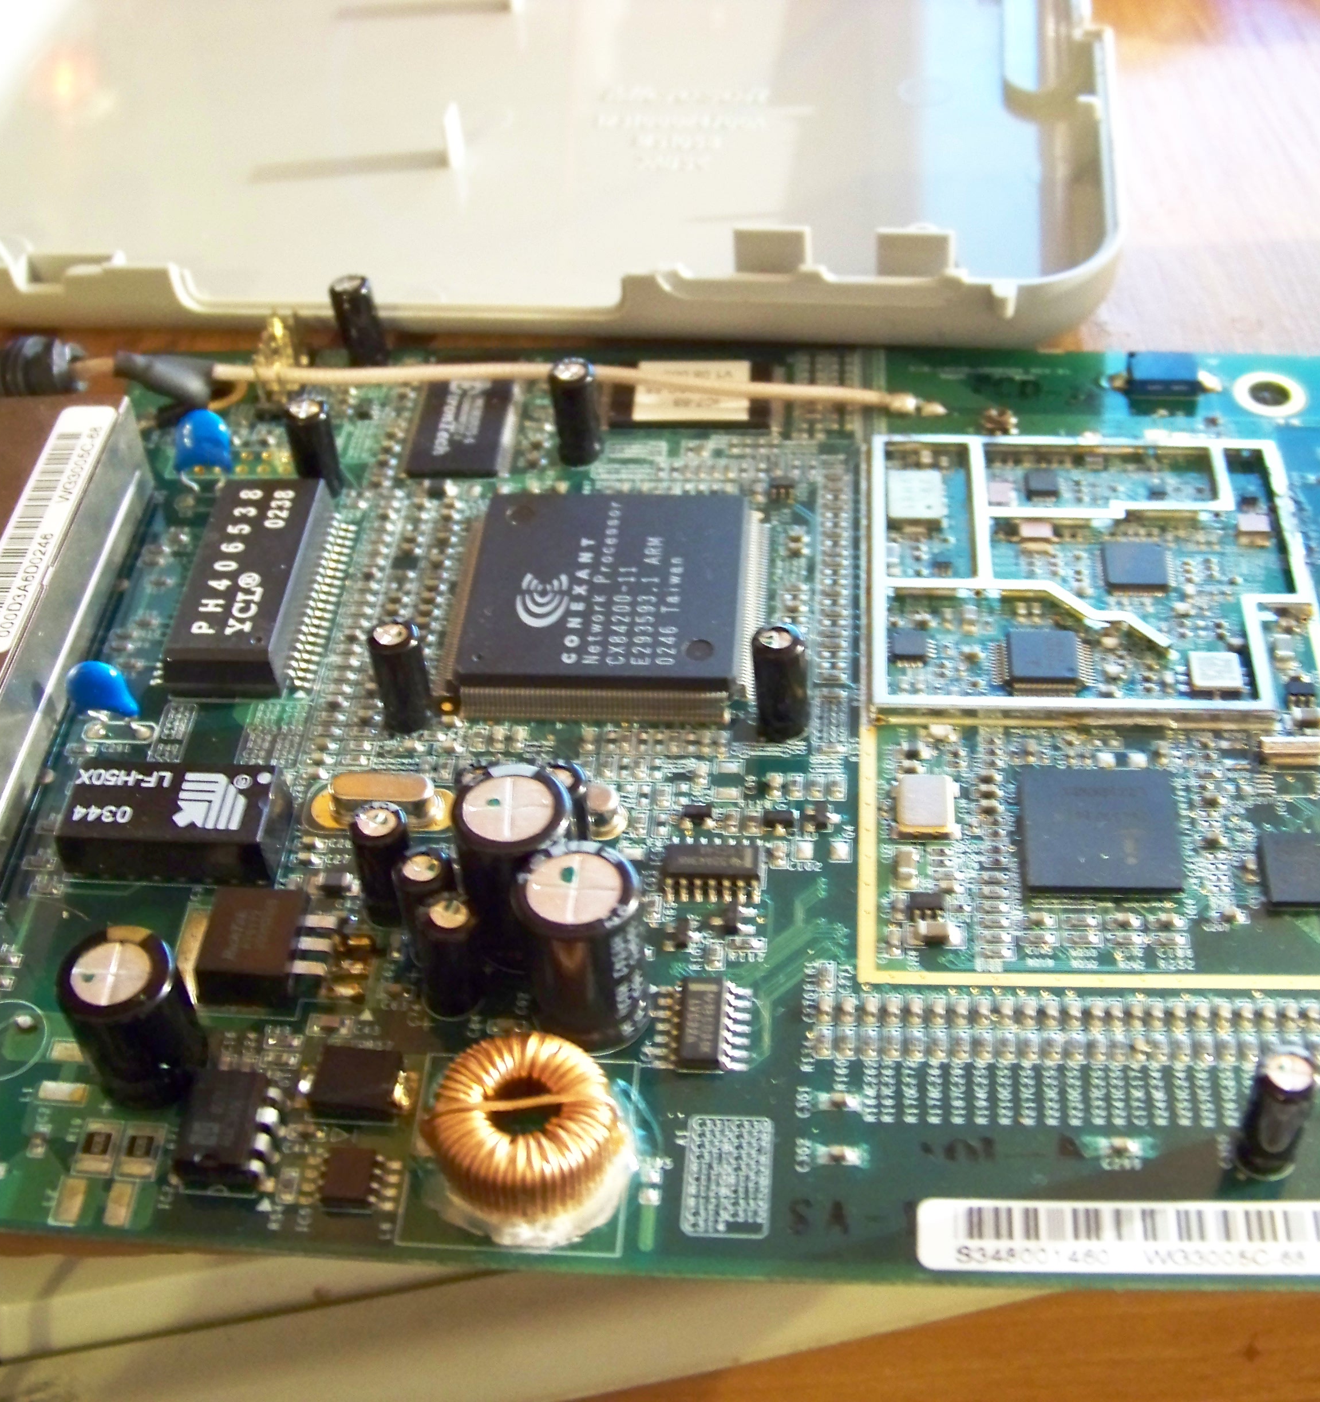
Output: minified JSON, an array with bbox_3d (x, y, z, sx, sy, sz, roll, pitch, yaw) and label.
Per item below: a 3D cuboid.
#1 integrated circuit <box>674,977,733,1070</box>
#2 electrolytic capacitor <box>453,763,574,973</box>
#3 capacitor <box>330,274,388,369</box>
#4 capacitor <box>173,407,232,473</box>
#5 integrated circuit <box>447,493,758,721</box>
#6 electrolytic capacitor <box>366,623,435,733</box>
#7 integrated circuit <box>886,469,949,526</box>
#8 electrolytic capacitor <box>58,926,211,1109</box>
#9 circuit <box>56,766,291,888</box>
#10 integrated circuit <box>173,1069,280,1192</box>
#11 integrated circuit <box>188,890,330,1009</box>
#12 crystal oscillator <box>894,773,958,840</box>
[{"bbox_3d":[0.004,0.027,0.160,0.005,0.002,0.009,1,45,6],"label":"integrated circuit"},{"bbox_3d":[-0.012,0.014,0.165,0.010,0.016,0.010,0,46,6],"label":"electrolytic capacitor"},{"bbox_3d":[-0.035,-0.044,0.226,0.005,0.011,0.005,-1,45,7],"label":"capacitor"},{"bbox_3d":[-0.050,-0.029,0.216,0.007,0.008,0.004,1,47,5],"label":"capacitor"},{"bbox_3d":[-0.005,-0.011,0.196,0.029,0.004,0.029,1,45,6],"label":"integrated circuit"},{"bbox_3d":[-0.025,-0.002,0.186,0.005,0.011,0.005,2,46,4],"label":"electrolytic capacitor"},{"bbox_3d":[0.027,-0.021,0.205,0.006,0.002,0.008,1,45,6],"label":"integrated circuit"},{"bbox_3d":[-0.044,0.027,0.164,0.010,0.013,0.010,2,48,4],"label":"electrolytic capacitor"},{"bbox_3d":[-0.044,0.011,0.176,0.019,0.005,0.010,1,45,6],"label":"circuit"},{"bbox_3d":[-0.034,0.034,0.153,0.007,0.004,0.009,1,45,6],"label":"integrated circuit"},{"bbox_3d":[-0.035,0.022,0.173,0.012,0.005,0.010,1,47,5],"label":"integrated circuit"},{"bbox_3d":[0.024,0.010,0.177,0.005,0.002,0.007,1,45,5],"label":"crystal oscillator"}]

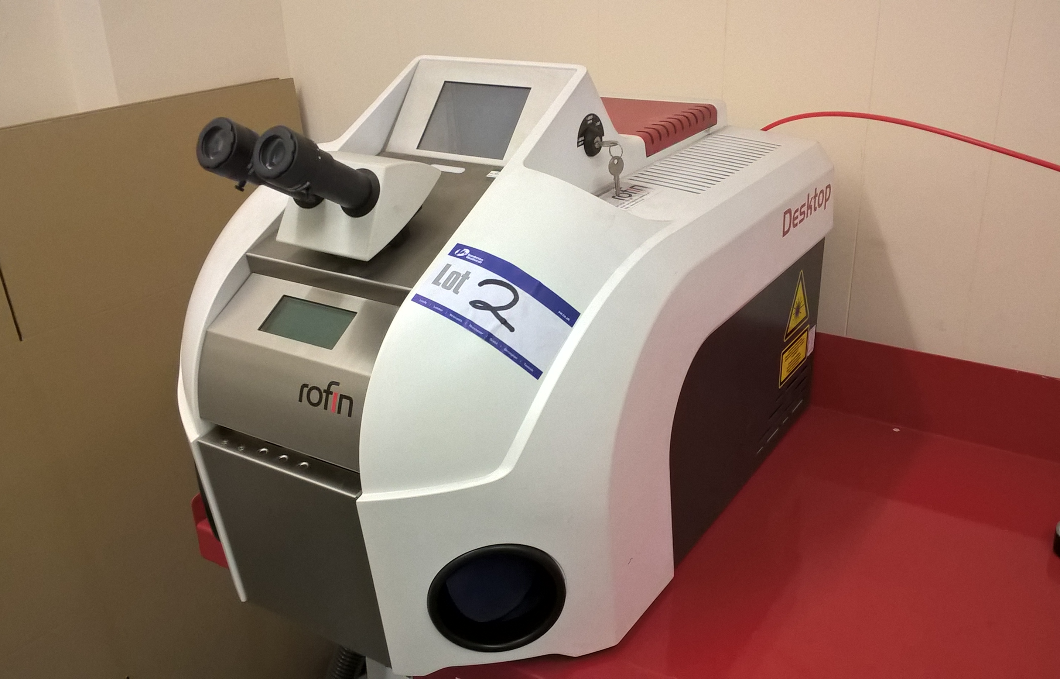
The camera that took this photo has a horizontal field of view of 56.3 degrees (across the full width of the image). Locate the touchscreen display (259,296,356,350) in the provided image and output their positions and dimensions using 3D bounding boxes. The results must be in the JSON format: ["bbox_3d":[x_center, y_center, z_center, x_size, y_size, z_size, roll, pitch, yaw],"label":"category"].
[{"bbox_3d":[-0.211,-0.016,0.944,0.096,0.005,0.045,13,58,31],"label":"touchscreen display"}]

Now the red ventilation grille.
[{"bbox_3d":[0.100,-0.294,1.344,0.235,0.028,0.218,13,28,31],"label":"red ventilation grille"}]

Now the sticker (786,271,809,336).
[{"bbox_3d":[0.363,-0.053,1.332,0.002,0.085,0.096,13,28,31],"label":"sticker"}]

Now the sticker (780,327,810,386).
[{"bbox_3d":[0.365,0.022,1.364,0.002,0.051,0.110,13,28,31],"label":"sticker"}]

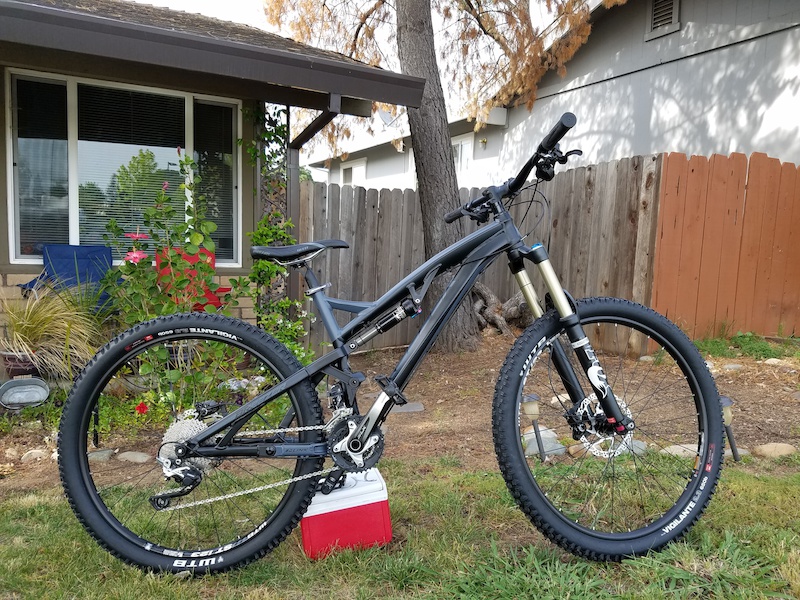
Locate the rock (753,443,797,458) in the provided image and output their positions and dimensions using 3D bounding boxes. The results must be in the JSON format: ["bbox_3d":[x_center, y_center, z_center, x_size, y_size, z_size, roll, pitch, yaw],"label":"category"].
[{"bbox_3d":[1.530,0.615,2.550,0.170,0.060,0.130,3,5,11],"label":"rock"}]

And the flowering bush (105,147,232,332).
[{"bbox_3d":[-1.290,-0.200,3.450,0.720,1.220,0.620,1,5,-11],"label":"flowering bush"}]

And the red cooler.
[{"bbox_3d":[-0.168,0.655,1.930,0.258,0.183,0.178,-8,8,-8],"label":"red cooler"}]

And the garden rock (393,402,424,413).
[{"bbox_3d":[0.024,0.580,3.350,0.200,0.045,0.130,2,4,0],"label":"garden rock"}]

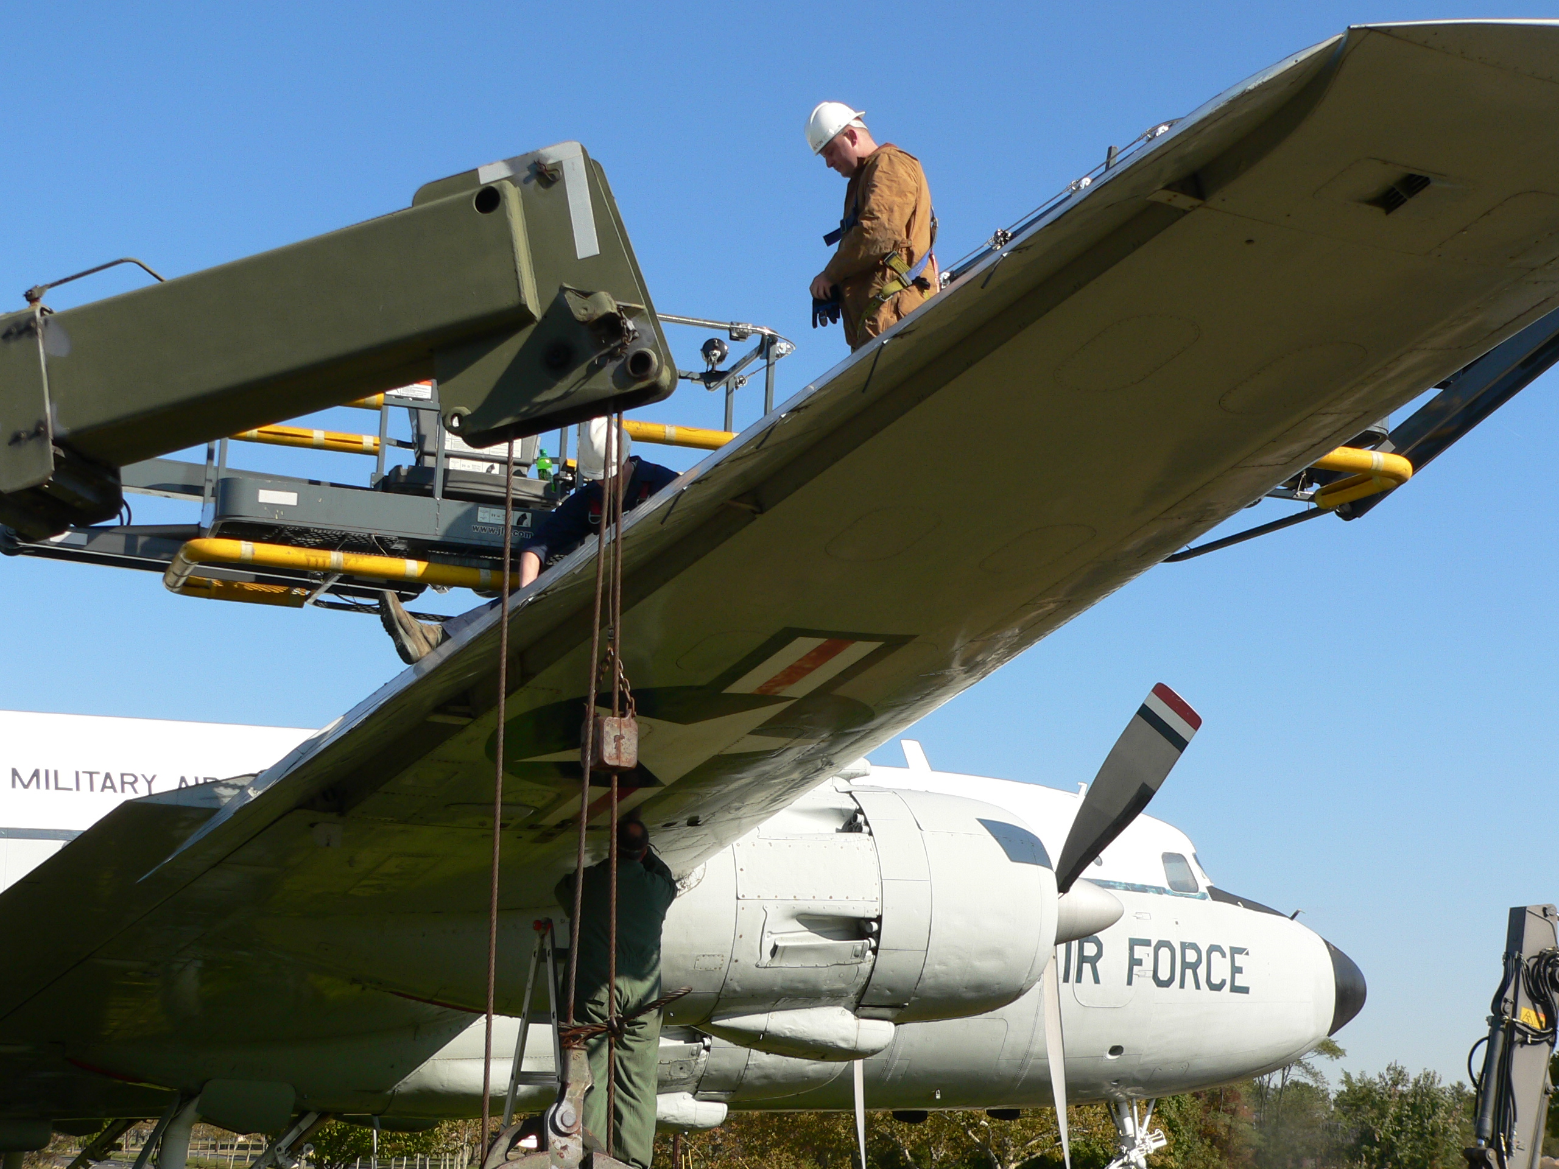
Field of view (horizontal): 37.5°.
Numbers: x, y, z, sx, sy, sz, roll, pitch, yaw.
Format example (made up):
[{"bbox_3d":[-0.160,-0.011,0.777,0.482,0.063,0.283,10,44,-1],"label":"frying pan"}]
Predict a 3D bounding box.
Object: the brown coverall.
[{"bbox_3d":[0.409,-1.057,9.308,0.480,1.480,0.560,-2,-13,6],"label":"brown coverall"}]

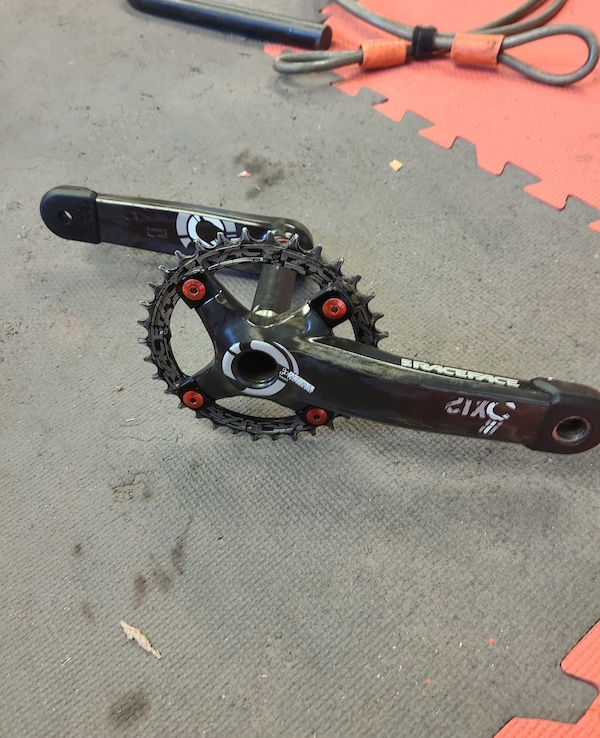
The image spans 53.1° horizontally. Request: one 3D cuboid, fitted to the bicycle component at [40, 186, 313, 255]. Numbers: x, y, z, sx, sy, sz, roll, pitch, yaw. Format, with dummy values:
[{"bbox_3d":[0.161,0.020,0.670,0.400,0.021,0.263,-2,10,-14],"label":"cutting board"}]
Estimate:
[{"bbox_3d":[-0.092,-0.104,0.450,0.207,0.037,0.027,10,37,4],"label":"bicycle component"}]

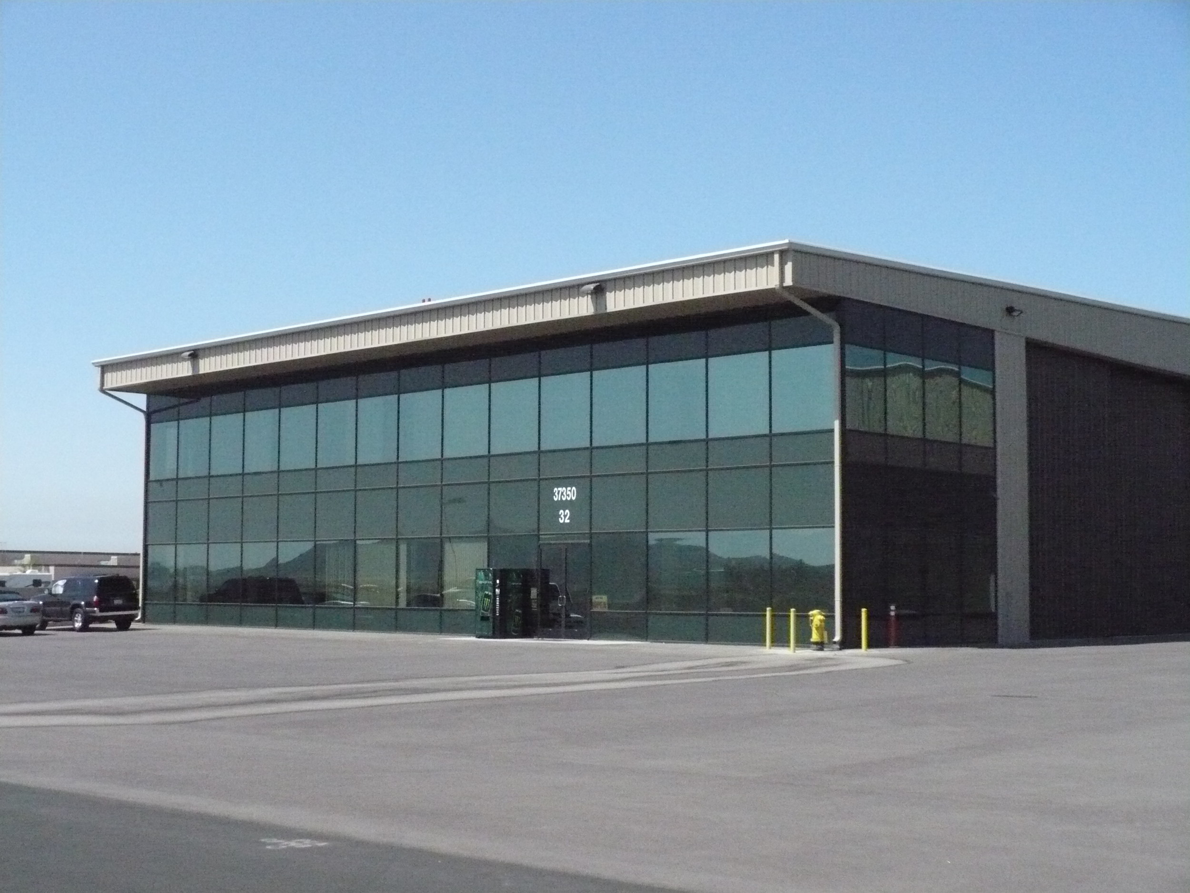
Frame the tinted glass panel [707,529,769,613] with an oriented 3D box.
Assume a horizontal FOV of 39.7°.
[{"bbox_3d":[3.416,2.969,39.393,1.880,1.923,0.050,-4,-7,43],"label":"tinted glass panel"}]

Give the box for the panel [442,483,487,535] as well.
[{"bbox_3d":[-3.566,1.736,45.404,1.850,1.385,0.050,-4,-7,43],"label":"panel"}]

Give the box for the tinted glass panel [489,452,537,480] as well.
[{"bbox_3d":[-2.172,0.555,44.188,1.850,0.654,0.050,-4,-7,43],"label":"tinted glass panel"}]

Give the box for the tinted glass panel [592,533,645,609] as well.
[{"bbox_3d":[0.580,3.181,42.061,1.880,1.923,0.050,-4,-7,43],"label":"tinted glass panel"}]

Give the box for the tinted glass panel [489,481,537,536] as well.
[{"bbox_3d":[-2.176,1.631,44.098,1.850,1.385,0.050,-4,-7,43],"label":"tinted glass panel"}]

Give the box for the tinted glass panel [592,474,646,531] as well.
[{"bbox_3d":[0.599,1.416,41.110,1.824,1.360,0.050,-4,-7,43],"label":"tinted glass panel"}]

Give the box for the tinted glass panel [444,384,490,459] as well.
[{"bbox_3d":[-3.660,-0.685,46.412,1.880,1.950,0.050,-4,-7,43],"label":"tinted glass panel"}]

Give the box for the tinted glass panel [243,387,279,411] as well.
[{"bbox_3d":[-10.434,-1.491,51.832,1.824,0.669,0.050,-4,-7,43],"label":"tinted glass panel"}]

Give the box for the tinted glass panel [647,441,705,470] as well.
[{"bbox_3d":[2.008,0.261,40.961,1.880,0.659,0.050,-4,-7,43],"label":"tinted glass panel"}]

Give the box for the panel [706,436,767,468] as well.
[{"bbox_3d":[3.362,0.134,38.596,1.824,0.641,0.050,-4,-7,43],"label":"panel"}]

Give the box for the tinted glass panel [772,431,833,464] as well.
[{"bbox_3d":[4.844,0.048,38.292,1.880,0.659,0.050,-4,-7,43],"label":"tinted glass panel"}]

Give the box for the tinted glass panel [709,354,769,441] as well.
[{"bbox_3d":[3.393,-1.206,39.078,1.850,1.920,0.050,-4,-7,43],"label":"tinted glass panel"}]

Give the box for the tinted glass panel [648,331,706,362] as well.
[{"bbox_3d":[2.017,-2.478,41.188,1.880,0.655,0.050,-4,-7,43],"label":"tinted glass panel"}]

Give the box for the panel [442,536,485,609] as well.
[{"bbox_3d":[-3.546,3.429,44.874,1.824,1.899,0.050,-4,-7,43],"label":"panel"}]

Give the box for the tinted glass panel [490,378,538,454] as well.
[{"bbox_3d":[-2.242,-0.791,45.078,1.880,1.950,0.050,-4,-7,43],"label":"tinted glass panel"}]

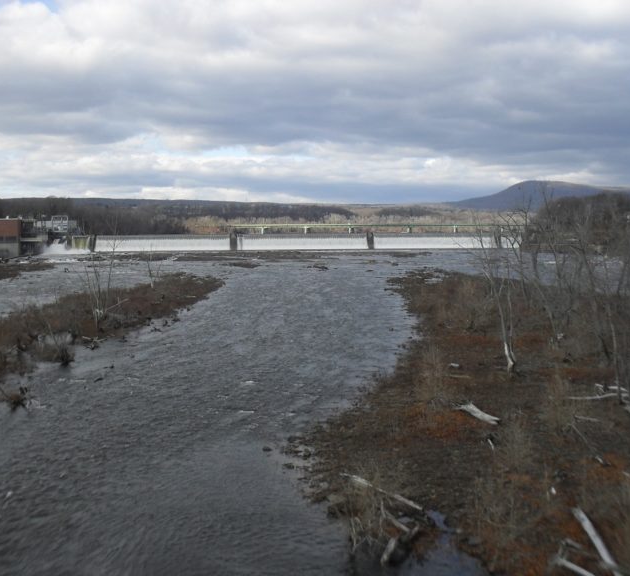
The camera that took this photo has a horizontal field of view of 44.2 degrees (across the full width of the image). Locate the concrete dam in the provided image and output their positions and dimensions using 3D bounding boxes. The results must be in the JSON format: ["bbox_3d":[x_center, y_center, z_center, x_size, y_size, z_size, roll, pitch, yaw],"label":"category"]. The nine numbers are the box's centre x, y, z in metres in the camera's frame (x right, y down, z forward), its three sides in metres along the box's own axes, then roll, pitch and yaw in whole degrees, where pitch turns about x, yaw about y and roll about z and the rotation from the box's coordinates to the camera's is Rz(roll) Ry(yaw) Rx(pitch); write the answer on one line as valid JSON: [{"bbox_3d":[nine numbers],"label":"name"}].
[{"bbox_3d":[-3.000,-31.600,537.000,292.000,11.000,13.000,0,5,-6],"label":"concrete dam"}]

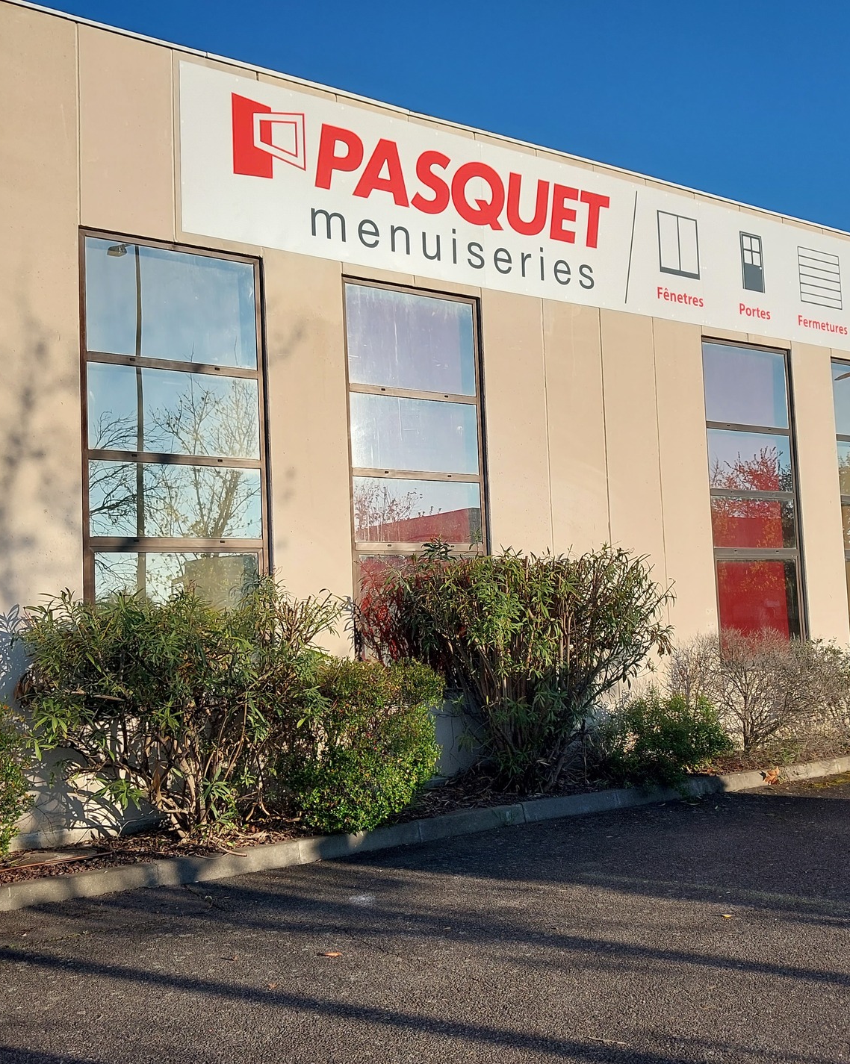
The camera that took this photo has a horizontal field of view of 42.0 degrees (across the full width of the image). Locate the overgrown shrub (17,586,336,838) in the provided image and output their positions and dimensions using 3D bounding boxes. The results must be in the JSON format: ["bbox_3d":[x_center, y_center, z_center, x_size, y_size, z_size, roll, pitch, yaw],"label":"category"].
[{"bbox_3d":[-1.691,1.261,7.772,2.000,1.770,1.200,1,-6,-34],"label":"overgrown shrub"}]

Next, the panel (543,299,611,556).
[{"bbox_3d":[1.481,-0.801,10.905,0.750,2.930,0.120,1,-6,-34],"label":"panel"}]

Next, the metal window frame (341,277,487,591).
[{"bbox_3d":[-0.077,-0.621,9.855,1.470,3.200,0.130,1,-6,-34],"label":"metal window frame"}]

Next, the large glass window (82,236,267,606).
[{"bbox_3d":[-1.942,-0.664,8.597,1.470,3.200,0.130,1,-6,-34],"label":"large glass window"}]

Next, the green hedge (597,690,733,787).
[{"bbox_3d":[2.178,1.861,10.243,1.250,0.810,0.900,1,-6,-34],"label":"green hedge"}]

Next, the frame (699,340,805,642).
[{"bbox_3d":[3.555,-0.350,12.037,1.453,3.441,0.100,1,-5,-35],"label":"frame"}]

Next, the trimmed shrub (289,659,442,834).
[{"bbox_3d":[-0.407,1.514,8.140,1.140,1.160,1.050,-2,-4,0],"label":"trimmed shrub"}]

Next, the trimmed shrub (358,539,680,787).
[{"bbox_3d":[0.803,1.121,9.108,3.000,1.980,1.200,1,-5,-35],"label":"trimmed shrub"}]

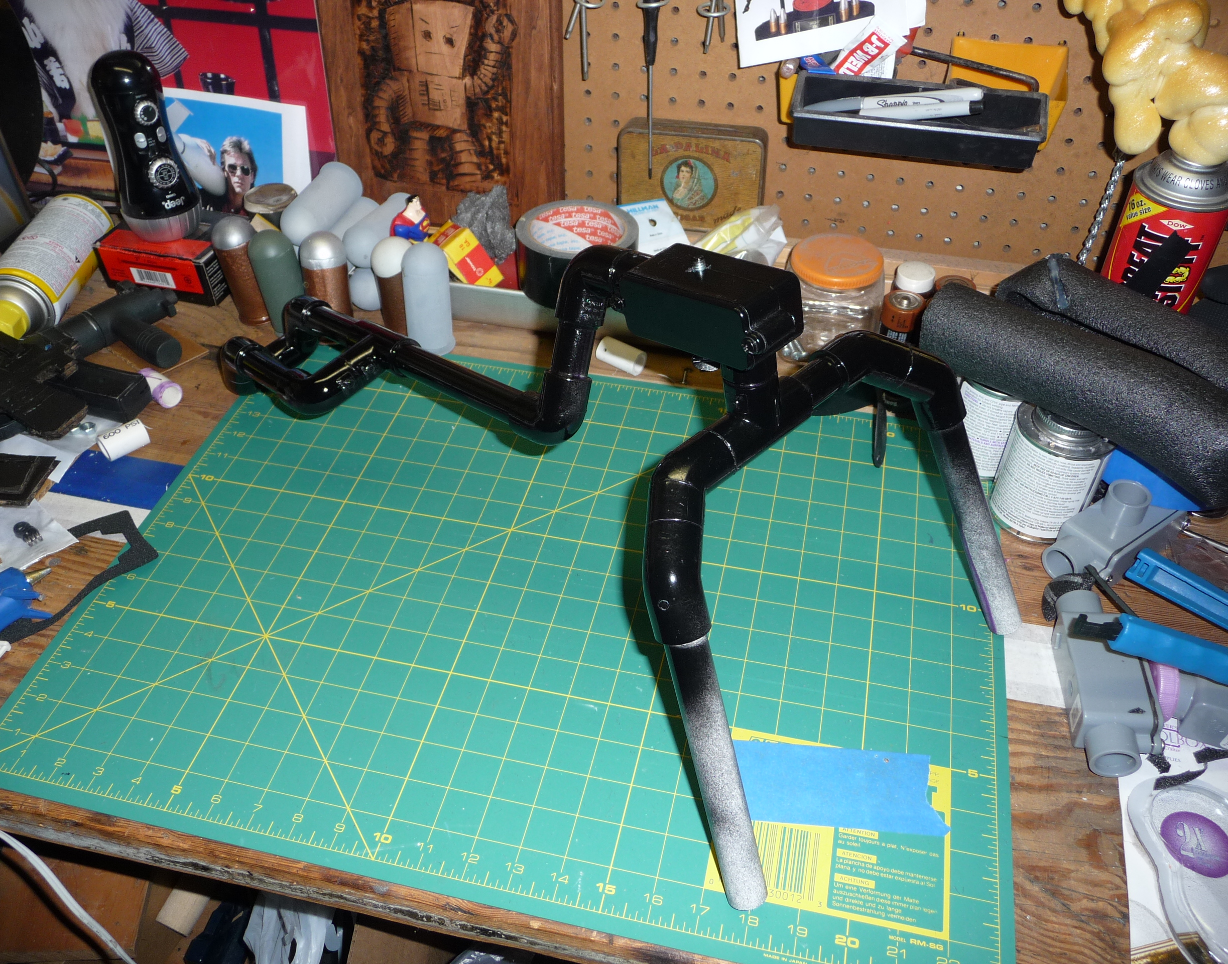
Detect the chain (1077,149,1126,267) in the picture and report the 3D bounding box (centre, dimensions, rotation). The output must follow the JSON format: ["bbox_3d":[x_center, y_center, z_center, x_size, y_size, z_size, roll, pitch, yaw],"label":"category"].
[{"bbox_3d":[0.406,-0.218,0.876,0.008,0.116,0.008,9,45,10],"label":"chain"}]

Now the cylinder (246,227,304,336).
[{"bbox_3d":[-0.286,-0.170,0.889,0.038,0.098,0.038,-15,46,-15],"label":"cylinder"}]

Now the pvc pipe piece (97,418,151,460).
[{"bbox_3d":[-0.377,-0.033,0.802,0.032,0.021,0.021,-32,52,-29],"label":"pvc pipe piece"}]

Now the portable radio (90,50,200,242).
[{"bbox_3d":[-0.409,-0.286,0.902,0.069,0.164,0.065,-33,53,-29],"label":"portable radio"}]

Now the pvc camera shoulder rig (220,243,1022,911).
[{"bbox_3d":[-0.040,-0.084,0.662,0.276,0.283,0.597,-34,53,-30],"label":"pvc camera shoulder rig"}]

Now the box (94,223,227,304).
[{"bbox_3d":[-0.413,-0.203,0.965,0.114,0.044,0.045,11,45,12],"label":"box"}]

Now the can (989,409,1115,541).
[{"bbox_3d":[0.305,-0.012,0.723,0.063,0.093,0.063,9,45,10],"label":"can"}]

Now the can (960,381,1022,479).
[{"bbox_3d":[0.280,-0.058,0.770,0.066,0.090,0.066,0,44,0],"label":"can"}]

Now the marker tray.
[{"bbox_3d":[0.222,-0.267,0.765,0.178,0.026,0.076,11,45,11],"label":"marker tray"}]

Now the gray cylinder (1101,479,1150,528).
[{"bbox_3d":[0.344,0.015,0.697,0.028,0.017,0.028,9,45,10],"label":"gray cylinder"}]

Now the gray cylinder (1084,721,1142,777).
[{"bbox_3d":[0.284,0.152,0.591,0.029,0.029,0.024,5,44,6],"label":"gray cylinder"}]

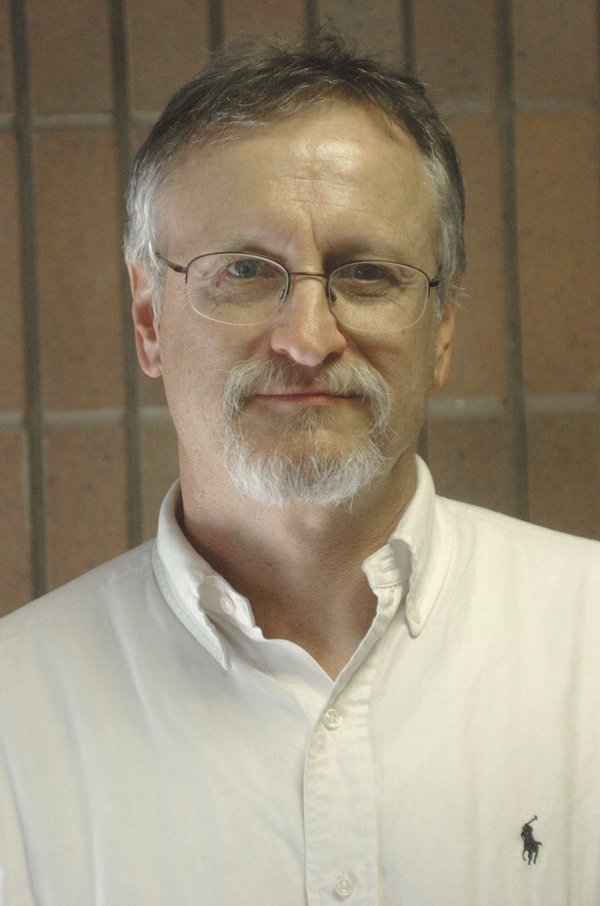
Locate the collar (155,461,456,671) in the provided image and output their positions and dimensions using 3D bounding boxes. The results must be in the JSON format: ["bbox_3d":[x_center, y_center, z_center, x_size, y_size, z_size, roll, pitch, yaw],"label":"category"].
[{"bbox_3d":[0.002,0.056,1.475,0.162,0.118,0.160,-4,3,-8],"label":"collar"}]

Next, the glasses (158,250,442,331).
[{"bbox_3d":[-0.002,-0.086,1.409,0.141,0.046,0.138,1,6,-5],"label":"glasses"}]

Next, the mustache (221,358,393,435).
[{"bbox_3d":[0.003,-0.029,1.352,0.088,0.039,0.035,1,5,-5],"label":"mustache"}]

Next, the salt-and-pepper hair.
[{"bbox_3d":[-0.003,-0.140,1.459,0.184,0.170,0.188,1,5,-5],"label":"salt-and-pepper hair"}]

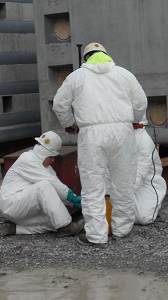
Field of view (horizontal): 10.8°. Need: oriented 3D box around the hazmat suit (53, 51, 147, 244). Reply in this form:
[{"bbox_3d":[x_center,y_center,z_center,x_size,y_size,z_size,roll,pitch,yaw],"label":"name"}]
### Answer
[{"bbox_3d":[0.134,-0.036,7.920,0.800,1.670,0.520,-3,7,-5],"label":"hazmat suit"}]

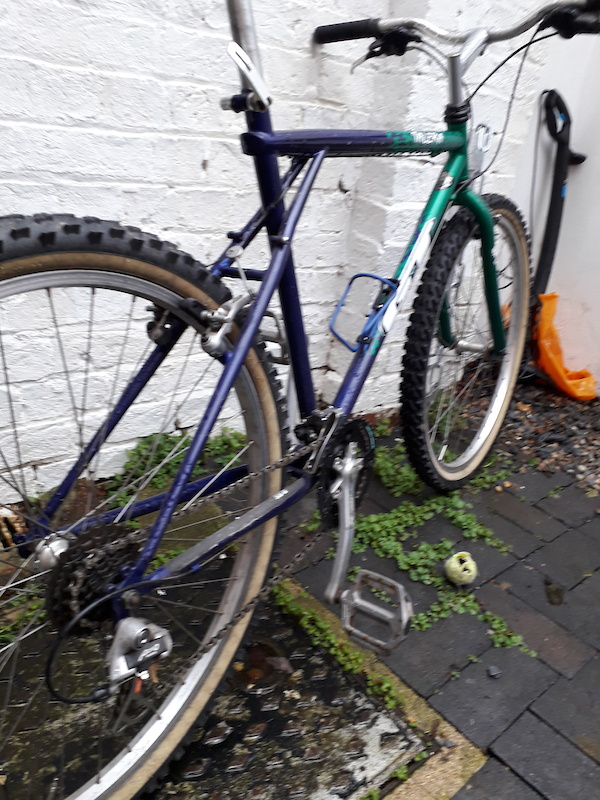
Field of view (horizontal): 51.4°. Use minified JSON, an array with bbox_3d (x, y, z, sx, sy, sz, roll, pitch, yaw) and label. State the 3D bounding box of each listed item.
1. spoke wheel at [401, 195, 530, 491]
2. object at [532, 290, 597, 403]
[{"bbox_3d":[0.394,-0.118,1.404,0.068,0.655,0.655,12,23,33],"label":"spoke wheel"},{"bbox_3d":[0.838,-0.175,2.030,0.230,0.330,0.170,18,26,23],"label":"object"}]

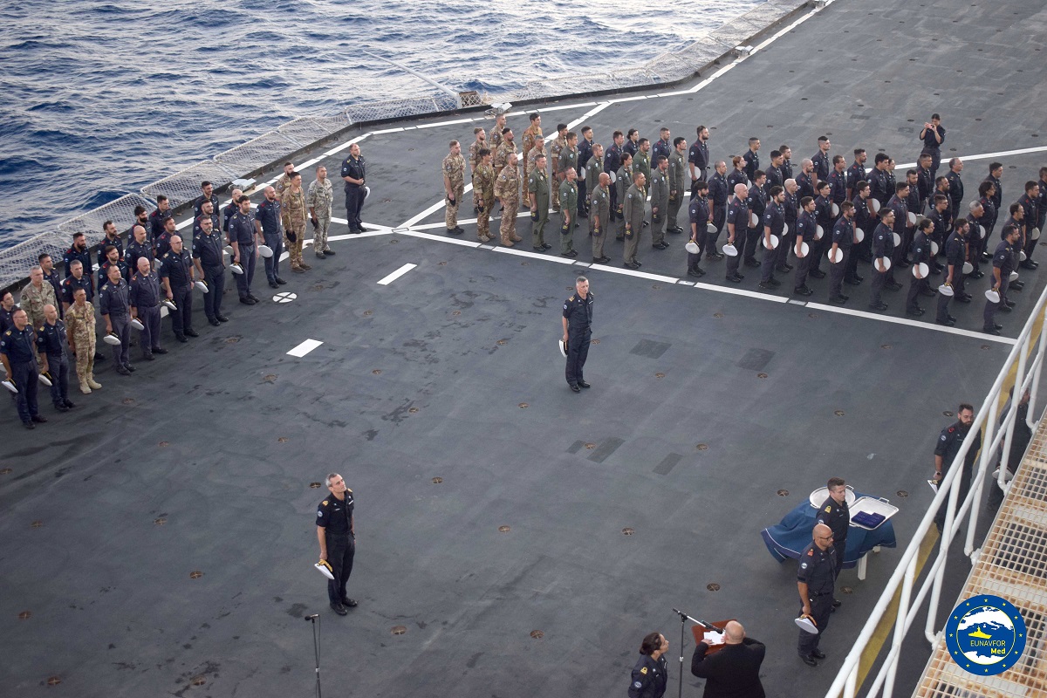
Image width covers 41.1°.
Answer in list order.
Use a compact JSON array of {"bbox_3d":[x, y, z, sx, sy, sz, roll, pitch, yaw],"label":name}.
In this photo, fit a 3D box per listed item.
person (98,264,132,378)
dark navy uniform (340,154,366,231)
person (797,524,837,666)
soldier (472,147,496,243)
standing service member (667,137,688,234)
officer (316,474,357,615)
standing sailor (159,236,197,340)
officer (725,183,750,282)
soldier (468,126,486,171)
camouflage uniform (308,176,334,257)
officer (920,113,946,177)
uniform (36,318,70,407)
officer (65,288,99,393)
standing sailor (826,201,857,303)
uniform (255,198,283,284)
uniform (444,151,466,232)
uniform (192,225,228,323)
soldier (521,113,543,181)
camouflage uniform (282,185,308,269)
[{"bbox_3d":[-6.217,-0.452,21.361,0.320,1.784,0.490,14,30,27],"label":"person"},{"bbox_3d":[-3.294,-3.043,27.130,0.340,1.479,0.530,13,29,25],"label":"dark navy uniform"},{"bbox_3d":[3.177,2.637,15.120,0.520,1.750,0.360,-23,34,-39],"label":"person"},{"bbox_3d":[-0.737,-2.907,26.248,0.330,1.776,0.510,14,30,27],"label":"soldier"},{"bbox_3d":[2.971,-3.145,26.775,0.360,1.835,0.520,13,29,25],"label":"standing service member"},{"bbox_3d":[-2.126,2.191,15.858,0.380,1.771,0.530,13,29,25],"label":"officer"},{"bbox_3d":[-5.656,-1.016,22.884,0.370,1.790,0.540,20,33,36],"label":"standing sailor"},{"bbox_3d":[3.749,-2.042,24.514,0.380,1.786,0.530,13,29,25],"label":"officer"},{"bbox_3d":[-0.901,-3.559,27.741,0.330,1.741,0.510,14,30,27],"label":"soldier"},{"bbox_3d":[-3.738,-2.463,25.761,0.330,1.507,0.510,17,31,31],"label":"camouflage uniform"},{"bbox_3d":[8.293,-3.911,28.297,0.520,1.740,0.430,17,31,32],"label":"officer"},{"bbox_3d":[-6.918,0.183,20.556,0.330,1.408,0.510,16,31,30],"label":"uniform"},{"bbox_3d":[-6.642,-0.177,21.009,0.360,1.681,0.520,13,29,25],"label":"officer"},{"bbox_3d":[5.367,-1.634,23.465,0.320,1.780,0.490,11,29,23],"label":"standing sailor"},{"bbox_3d":[-4.395,-1.861,24.386,0.310,1.483,0.490,16,31,29],"label":"uniform"},{"bbox_3d":[-1.348,-3.035,26.965,0.340,1.565,0.530,13,29,25],"label":"uniform"},{"bbox_3d":[-5.146,-1.199,23.032,0.310,1.515,0.490,17,31,31],"label":"uniform"},{"bbox_3d":[0.187,-3.927,28.548,0.360,1.830,0.510,17,31,31],"label":"soldier"},{"bbox_3d":[-4.126,-2.221,25.342,0.340,1.561,0.530,13,29,25],"label":"camouflage uniform"}]

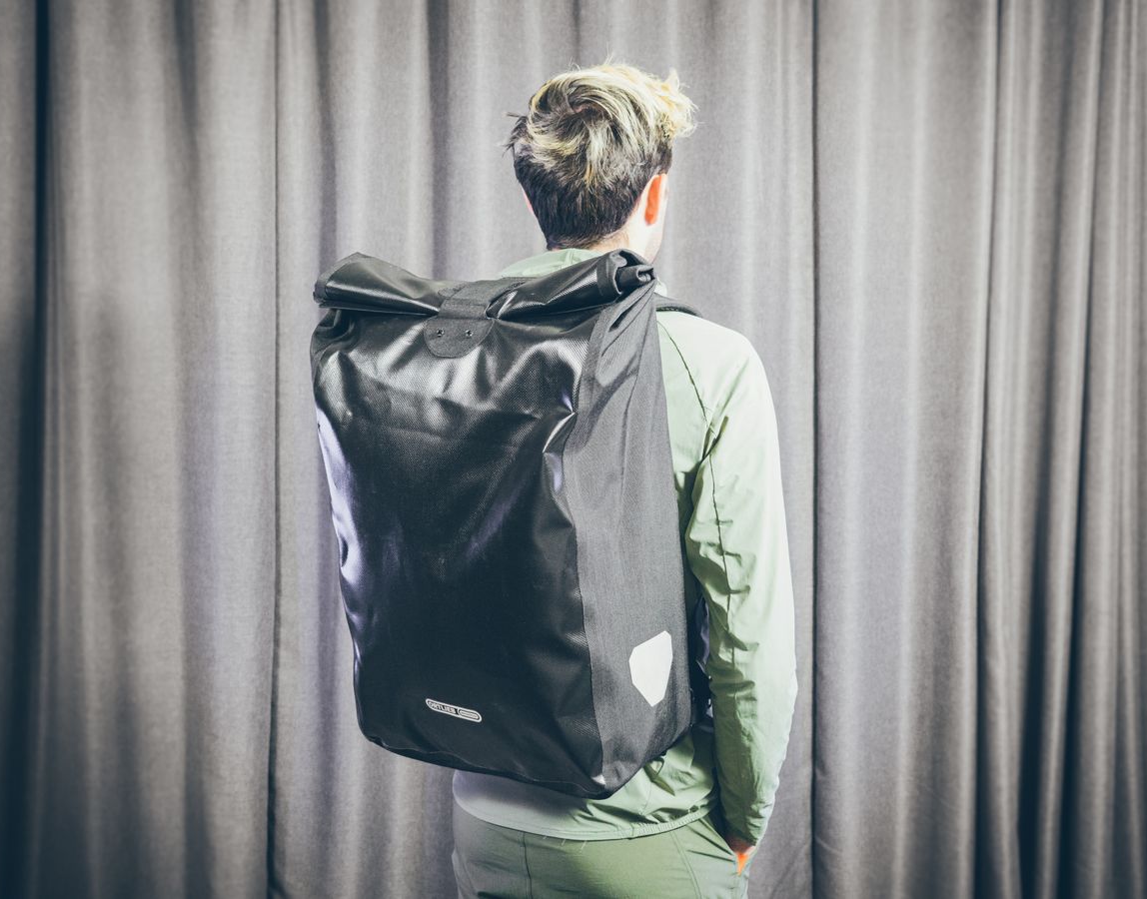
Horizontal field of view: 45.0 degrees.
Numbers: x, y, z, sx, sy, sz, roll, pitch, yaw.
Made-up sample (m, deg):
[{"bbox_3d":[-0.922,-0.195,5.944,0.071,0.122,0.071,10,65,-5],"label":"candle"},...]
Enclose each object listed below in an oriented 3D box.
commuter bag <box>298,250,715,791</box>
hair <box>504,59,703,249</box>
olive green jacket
[{"bbox_3d":[-0.072,0.060,1.460,0.340,0.520,0.210,0,5,34],"label":"commuter bag"},{"bbox_3d":[0.027,-0.352,1.680,0.178,0.225,0.215,0,0,27],"label":"hair"},{"bbox_3d":[0.030,0.100,1.650,0.490,0.690,0.280,0,0,32],"label":"olive green jacket"}]

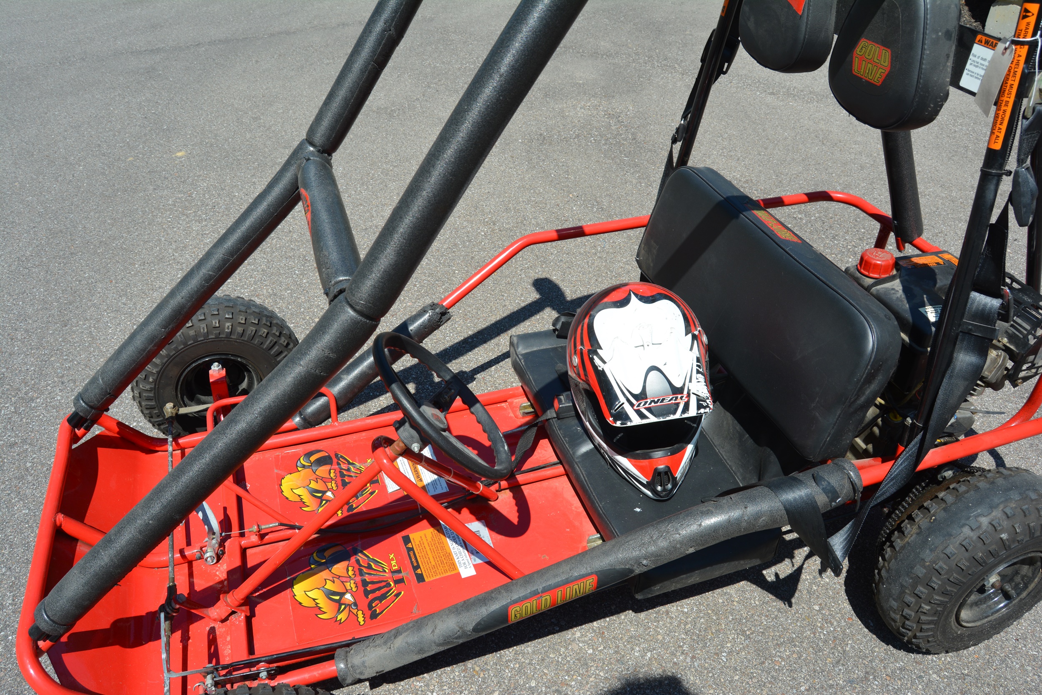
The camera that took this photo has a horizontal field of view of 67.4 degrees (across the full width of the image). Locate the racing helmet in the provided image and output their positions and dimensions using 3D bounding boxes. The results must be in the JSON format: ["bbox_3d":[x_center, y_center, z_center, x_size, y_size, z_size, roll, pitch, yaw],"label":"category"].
[{"bbox_3d":[0.220,0.053,1.372,0.250,0.275,0.360,-6,36,-11],"label":"racing helmet"}]

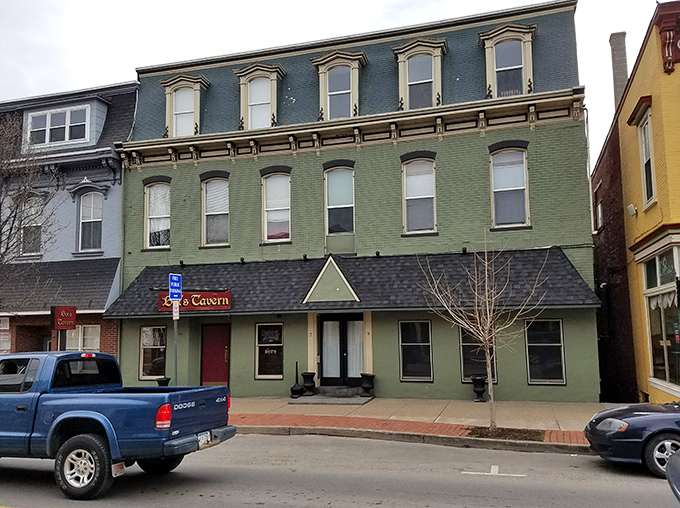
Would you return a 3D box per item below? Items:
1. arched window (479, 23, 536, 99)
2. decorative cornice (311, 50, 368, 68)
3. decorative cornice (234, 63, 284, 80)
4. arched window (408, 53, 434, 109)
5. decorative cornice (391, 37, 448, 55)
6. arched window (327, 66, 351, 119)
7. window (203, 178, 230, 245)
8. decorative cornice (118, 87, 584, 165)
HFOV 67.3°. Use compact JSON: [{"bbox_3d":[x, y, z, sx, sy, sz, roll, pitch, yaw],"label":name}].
[{"bbox_3d":[4.662,-5.372,14.331,1.500,2.100,0.520,-3,-7,15],"label":"arched window"},{"bbox_3d":[-0.015,-5.974,15.647,1.570,0.420,0.500,-3,-7,15],"label":"decorative cornice"},{"bbox_3d":[-2.560,-5.712,16.186,1.603,0.462,0.600,-3,-6,15],"label":"decorative cornice"},{"bbox_3d":[2.301,-4.976,14.676,0.803,1.706,0.120,-3,-6,15],"label":"arched window"},{"bbox_3d":[2.367,-6.087,15.021,1.570,0.420,0.500,-3,-7,15],"label":"decorative cornice"},{"bbox_3d":[-0.048,-4.902,15.512,0.686,1.560,0.140,-3,-7,15],"label":"arched window"},{"bbox_3d":[-3.844,-1.319,15.903,0.862,2.061,0.160,-3,-7,15],"label":"window"},{"bbox_3d":[-0.429,-3.545,14.889,13.800,0.780,0.540,-3,-7,15],"label":"decorative cornice"}]

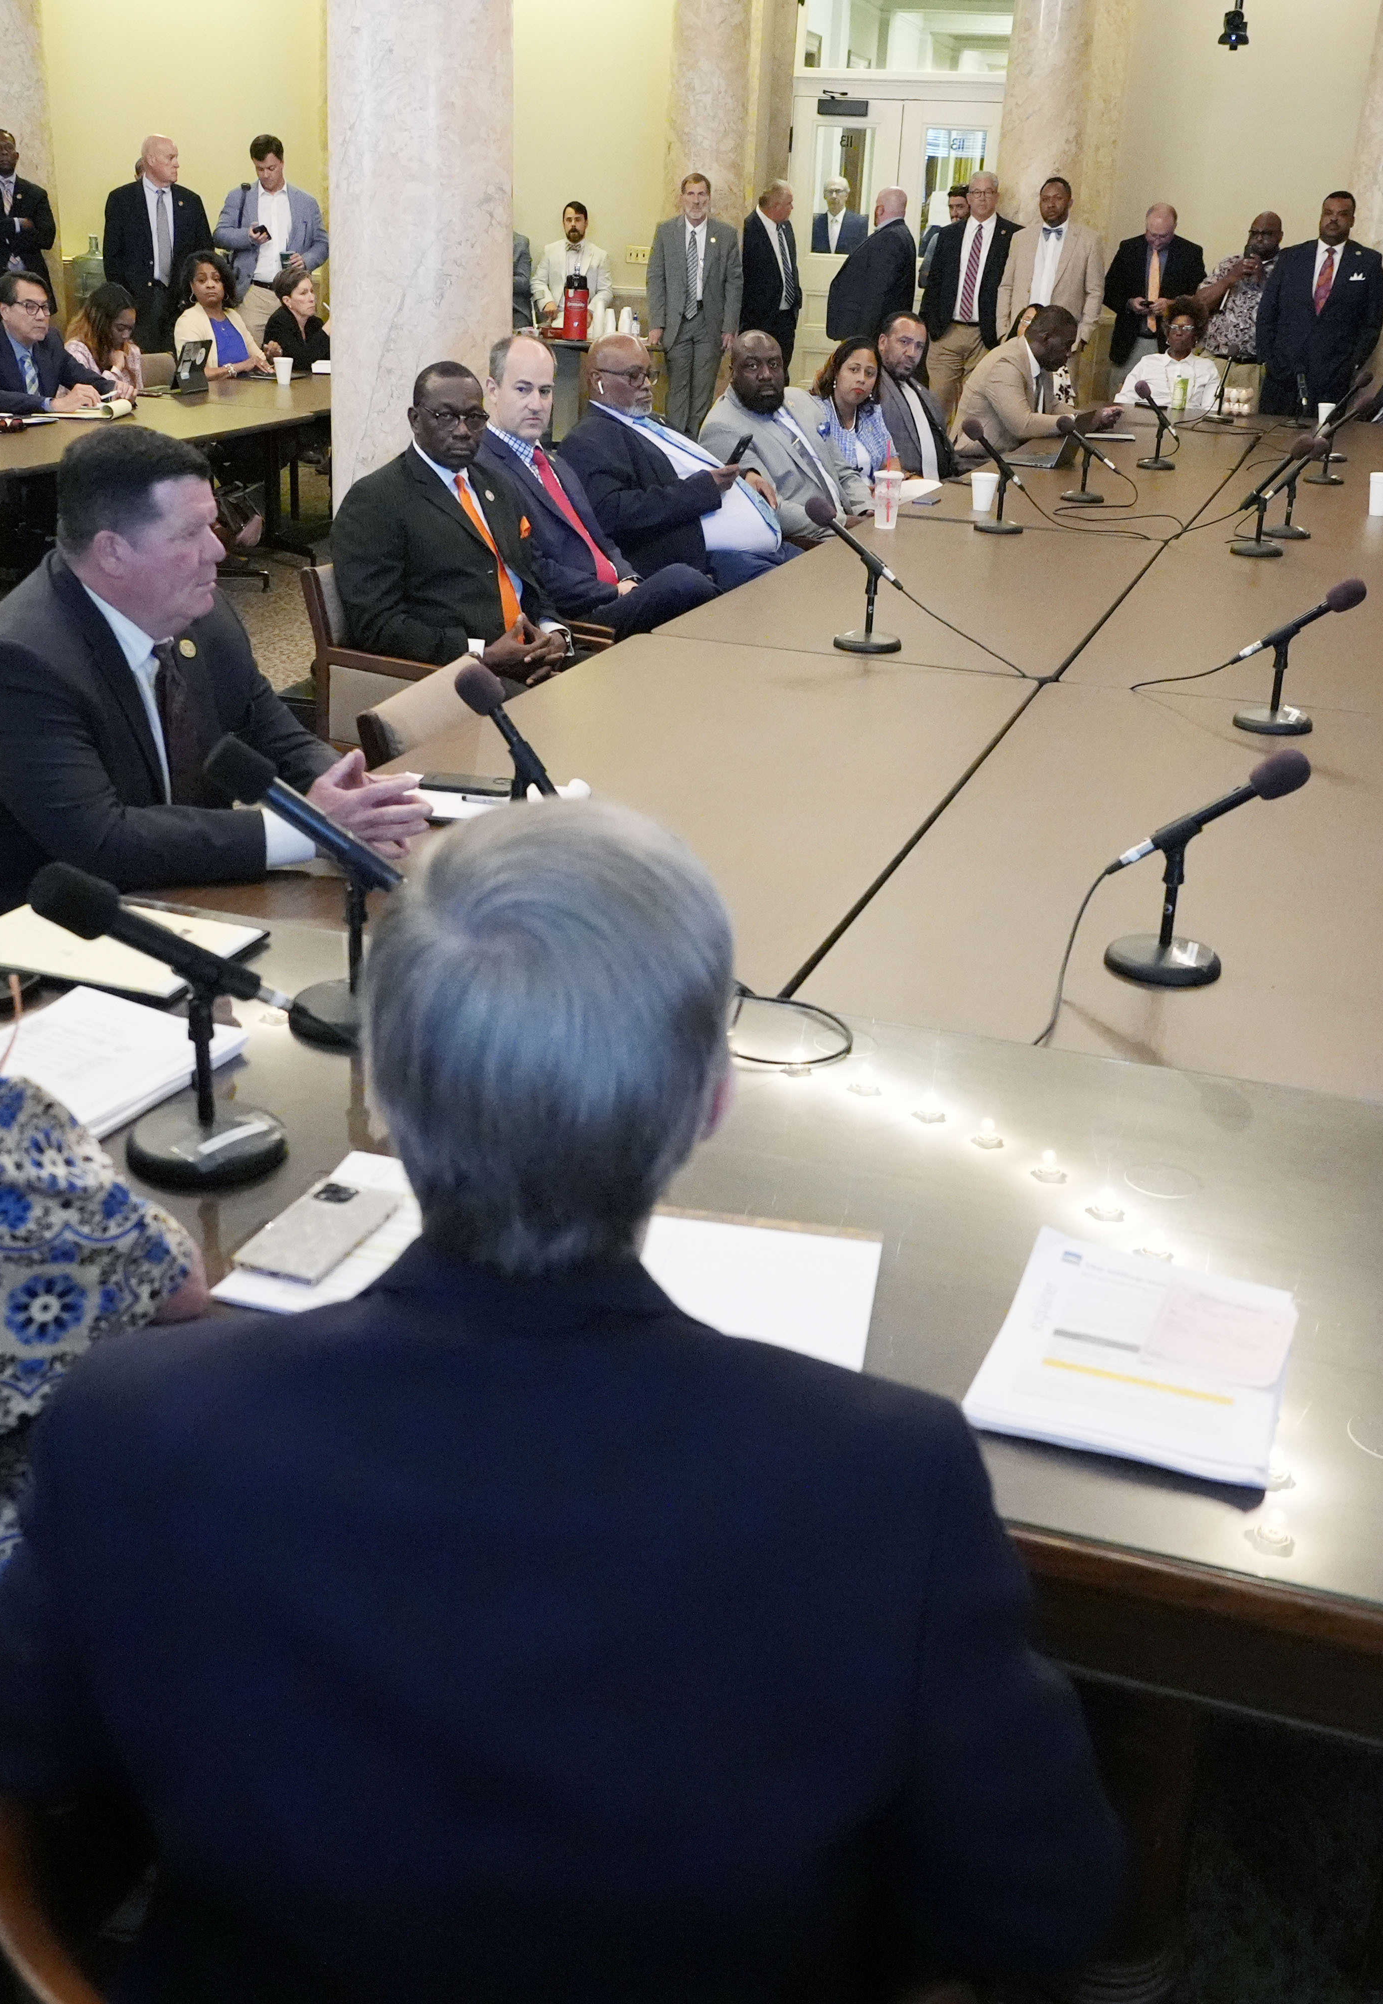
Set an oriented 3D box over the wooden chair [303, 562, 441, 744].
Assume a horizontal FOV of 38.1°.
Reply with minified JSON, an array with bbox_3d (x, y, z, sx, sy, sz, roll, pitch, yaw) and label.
[{"bbox_3d":[-0.491,-0.622,4.792,0.600,0.800,0.600,13,24,24],"label":"wooden chair"}]

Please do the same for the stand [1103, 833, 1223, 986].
[{"bbox_3d":[0.611,-0.134,2.534,0.152,0.175,0.152,6,22,9],"label":"stand"}]

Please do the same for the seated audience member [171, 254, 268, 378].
[{"bbox_3d":[-2.338,-3.017,9.980,0.800,1.334,0.550,21,28,39],"label":"seated audience member"}]

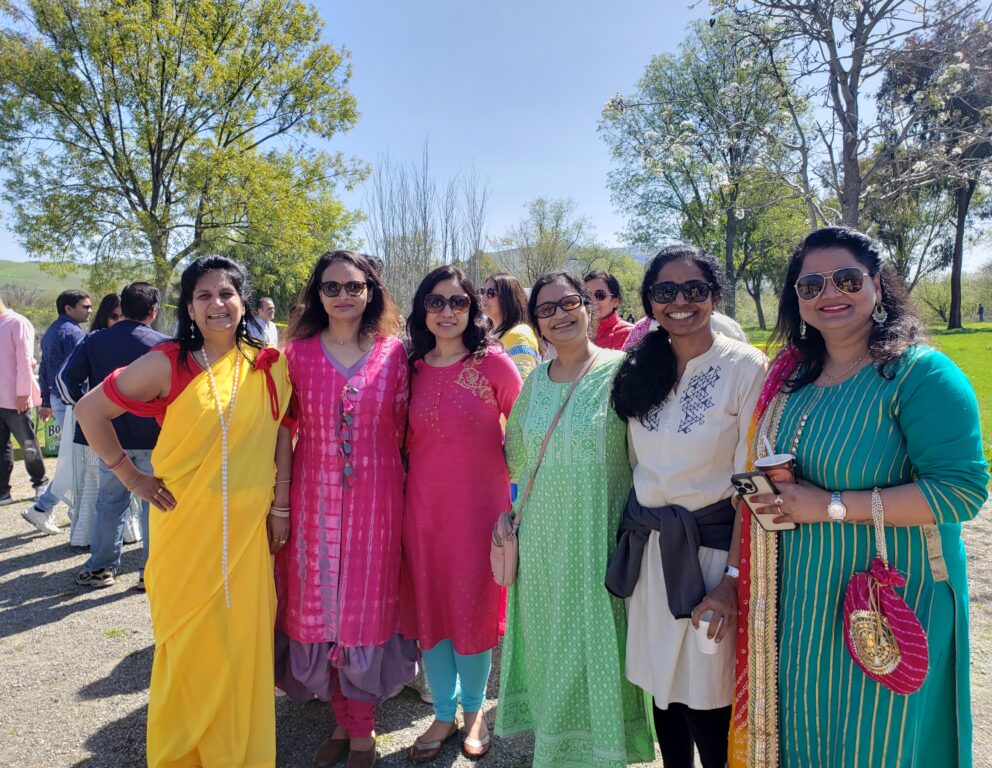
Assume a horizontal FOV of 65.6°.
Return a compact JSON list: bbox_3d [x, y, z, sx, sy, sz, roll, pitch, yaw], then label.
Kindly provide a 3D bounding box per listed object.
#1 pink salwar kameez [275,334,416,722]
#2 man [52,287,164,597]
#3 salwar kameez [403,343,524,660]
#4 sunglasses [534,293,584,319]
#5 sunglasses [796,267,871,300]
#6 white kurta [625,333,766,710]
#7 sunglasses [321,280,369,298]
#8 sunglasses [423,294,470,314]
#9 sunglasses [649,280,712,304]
[{"bbox_3d":[-0.467,0.461,2.469,0.440,1.235,0.300,0,5,-5],"label":"pink salwar kameez"},{"bbox_3d":[-2.040,0.276,4.200,0.610,1.670,0.400,-2,5,-19],"label":"man"},{"bbox_3d":[-0.105,0.359,2.479,0.400,0.957,0.260,1,5,8],"label":"salwar kameez"},{"bbox_3d":[0.192,-0.222,2.183,0.140,0.042,0.130,-17,0,16],"label":"sunglasses"},{"bbox_3d":[0.697,-0.205,1.588,0.148,0.055,0.130,-9,0,27],"label":"sunglasses"},{"bbox_3d":[0.508,0.328,1.959,0.380,0.915,0.260,2,5,24],"label":"white kurta"},{"bbox_3d":[-0.483,-0.303,2.485,0.146,0.052,0.130,0,5,-4],"label":"sunglasses"},{"bbox_3d":[-0.154,-0.257,2.495,0.148,0.060,0.130,-1,5,-2],"label":"sunglasses"},{"bbox_3d":[0.469,-0.229,1.943,0.148,0.053,0.130,1,5,14],"label":"sunglasses"}]

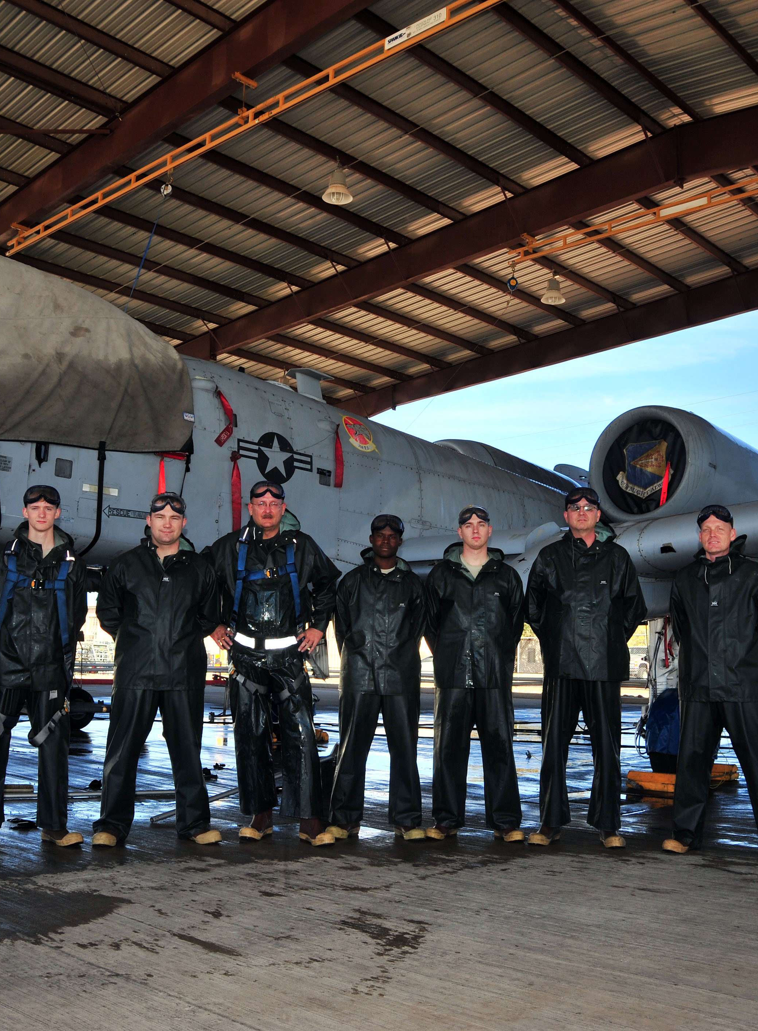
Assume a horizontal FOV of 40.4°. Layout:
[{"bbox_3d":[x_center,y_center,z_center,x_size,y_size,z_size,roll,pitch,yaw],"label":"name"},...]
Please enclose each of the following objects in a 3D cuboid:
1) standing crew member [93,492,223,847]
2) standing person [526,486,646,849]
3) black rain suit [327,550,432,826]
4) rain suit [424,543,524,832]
[{"bbox_3d":[-1.161,0.775,5.433,0.667,1.811,0.430,2,-7,-12],"label":"standing crew member"},{"bbox_3d":[1.107,0.780,5.541,0.631,1.893,0.430,-1,-7,11],"label":"standing person"},{"bbox_3d":[0.000,0.951,5.838,0.551,1.522,0.400,1,-8,2],"label":"black rain suit"},{"bbox_3d":[0.518,0.922,5.641,0.540,1.550,0.380,0,-7,5],"label":"rain suit"}]

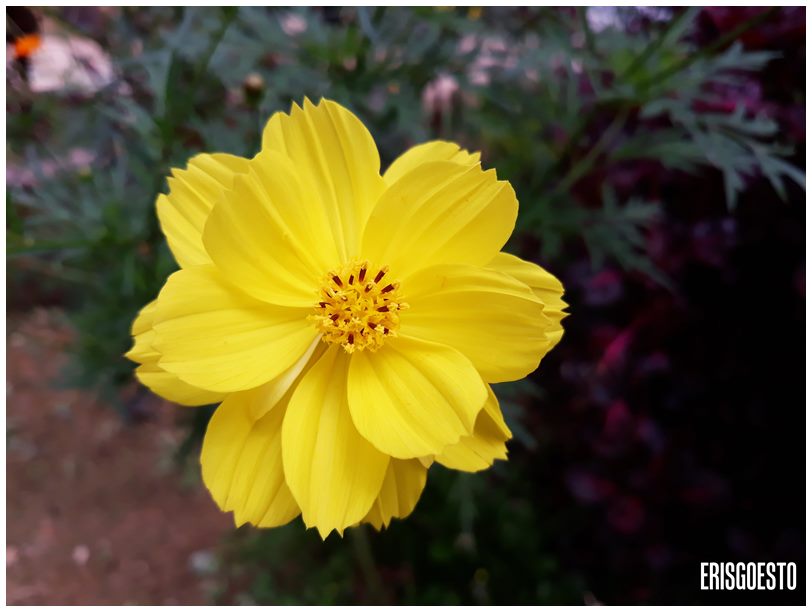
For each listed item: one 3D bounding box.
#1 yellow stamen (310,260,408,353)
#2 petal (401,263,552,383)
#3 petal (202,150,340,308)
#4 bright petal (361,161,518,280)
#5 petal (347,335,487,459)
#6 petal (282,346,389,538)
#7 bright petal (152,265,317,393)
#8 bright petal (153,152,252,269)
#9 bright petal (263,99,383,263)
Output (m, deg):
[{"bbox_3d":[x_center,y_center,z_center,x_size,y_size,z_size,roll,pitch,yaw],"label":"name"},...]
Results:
[{"bbox_3d":[-0.008,0.000,0.112,0.017,0.017,0.009,0,-6,0],"label":"yellow stamen"},{"bbox_3d":[0.012,0.002,0.111,0.027,0.021,0.007,4,-1,22],"label":"petal"},{"bbox_3d":[-0.021,-0.013,0.110,0.020,0.028,0.007,-37,25,-5],"label":"petal"},{"bbox_3d":[0.006,-0.013,0.111,0.027,0.022,0.007,-34,4,22],"label":"bright petal"},{"bbox_3d":[0.000,0.014,0.109,0.027,0.007,0.020,37,84,31],"label":"petal"},{"bbox_3d":[-0.013,0.024,0.113,0.019,0.033,0.006,5,-8,-5],"label":"petal"},{"bbox_3d":[-0.029,0.004,0.111,0.028,0.022,0.007,-6,0,-20],"label":"bright petal"},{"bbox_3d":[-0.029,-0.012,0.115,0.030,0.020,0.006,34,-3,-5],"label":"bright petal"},{"bbox_3d":[-0.012,-0.022,0.113,0.021,0.028,0.006,-10,11,-4],"label":"bright petal"}]

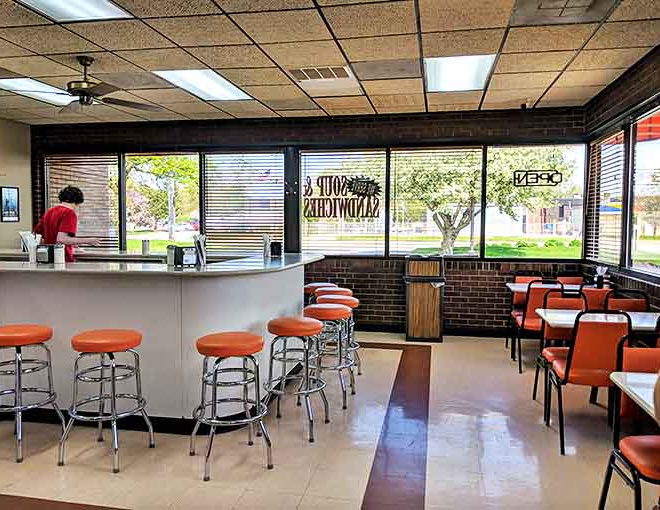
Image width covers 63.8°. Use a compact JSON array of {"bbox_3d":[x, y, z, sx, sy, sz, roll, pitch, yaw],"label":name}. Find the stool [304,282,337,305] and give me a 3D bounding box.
[{"bbox_3d":[-0.109,0.686,5.704,0.410,0.760,0.410,1,4,11],"label":"stool"}]

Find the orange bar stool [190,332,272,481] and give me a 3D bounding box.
[{"bbox_3d":[-0.578,0.842,3.083,0.450,0.740,0.450,-1,4,-27],"label":"orange bar stool"}]

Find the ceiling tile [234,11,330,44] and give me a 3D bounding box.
[{"bbox_3d":[-0.308,-1.577,3.633,0.600,0.025,0.600,1,4,11],"label":"ceiling tile"}]

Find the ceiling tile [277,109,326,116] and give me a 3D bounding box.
[{"bbox_3d":[-0.356,-1.767,6.564,0.610,0.020,0.330,1,4,11],"label":"ceiling tile"}]

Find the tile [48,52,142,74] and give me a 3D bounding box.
[{"bbox_3d":[-1.996,-1.652,4.584,0.605,0.020,0.600,1,4,11],"label":"tile"}]

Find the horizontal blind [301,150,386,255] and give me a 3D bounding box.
[{"bbox_3d":[0.168,-0.664,6.782,1.130,1.350,0.070,1,4,11],"label":"horizontal blind"}]

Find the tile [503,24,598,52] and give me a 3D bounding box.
[{"bbox_3d":[1.597,-1.581,3.868,0.610,0.025,0.610,1,4,11],"label":"tile"}]

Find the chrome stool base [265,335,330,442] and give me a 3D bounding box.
[{"bbox_3d":[-0.233,0.844,3.553,0.430,0.640,0.430,1,4,11],"label":"chrome stool base"}]

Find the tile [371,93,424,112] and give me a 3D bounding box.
[{"bbox_3d":[0.778,-1.737,5.987,0.610,0.025,0.760,1,4,11],"label":"tile"}]

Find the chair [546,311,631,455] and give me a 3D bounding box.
[{"bbox_3d":[1.724,0.788,3.502,0.450,0.890,0.570,1,4,11],"label":"chair"}]

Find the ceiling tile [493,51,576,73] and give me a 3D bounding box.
[{"bbox_3d":[1.707,-1.621,4.456,0.605,0.020,0.605,1,4,11],"label":"ceiling tile"}]

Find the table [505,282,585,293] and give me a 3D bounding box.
[{"bbox_3d":[2.348,0.721,5.447,0.980,0.756,0.620,1,4,11],"label":"table"}]

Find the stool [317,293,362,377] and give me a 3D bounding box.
[{"bbox_3d":[0.076,0.750,4.822,0.420,0.760,0.420,1,4,11],"label":"stool"}]

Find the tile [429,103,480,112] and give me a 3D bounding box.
[{"bbox_3d":[1.439,-1.738,6.232,0.600,0.025,0.354,1,4,11],"label":"tile"}]

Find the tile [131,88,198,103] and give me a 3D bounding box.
[{"bbox_3d":[-1.765,-1.723,5.736,0.605,0.020,0.600,1,4,11],"label":"tile"}]

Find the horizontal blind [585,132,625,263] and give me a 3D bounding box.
[{"bbox_3d":[2.769,-0.564,5.393,0.070,1.290,1.140,1,4,11],"label":"horizontal blind"}]

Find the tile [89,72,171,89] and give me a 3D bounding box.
[{"bbox_3d":[-1.877,-1.692,5.169,0.600,0.025,0.600,1,4,11],"label":"tile"}]

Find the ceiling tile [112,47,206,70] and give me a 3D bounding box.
[{"bbox_3d":[-1.394,-1.638,4.450,0.600,0.025,0.600,1,4,11],"label":"ceiling tile"}]

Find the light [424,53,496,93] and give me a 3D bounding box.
[{"bbox_3d":[1.179,-1.673,4.881,0.610,0.070,1.210,1,4,11],"label":"light"}]

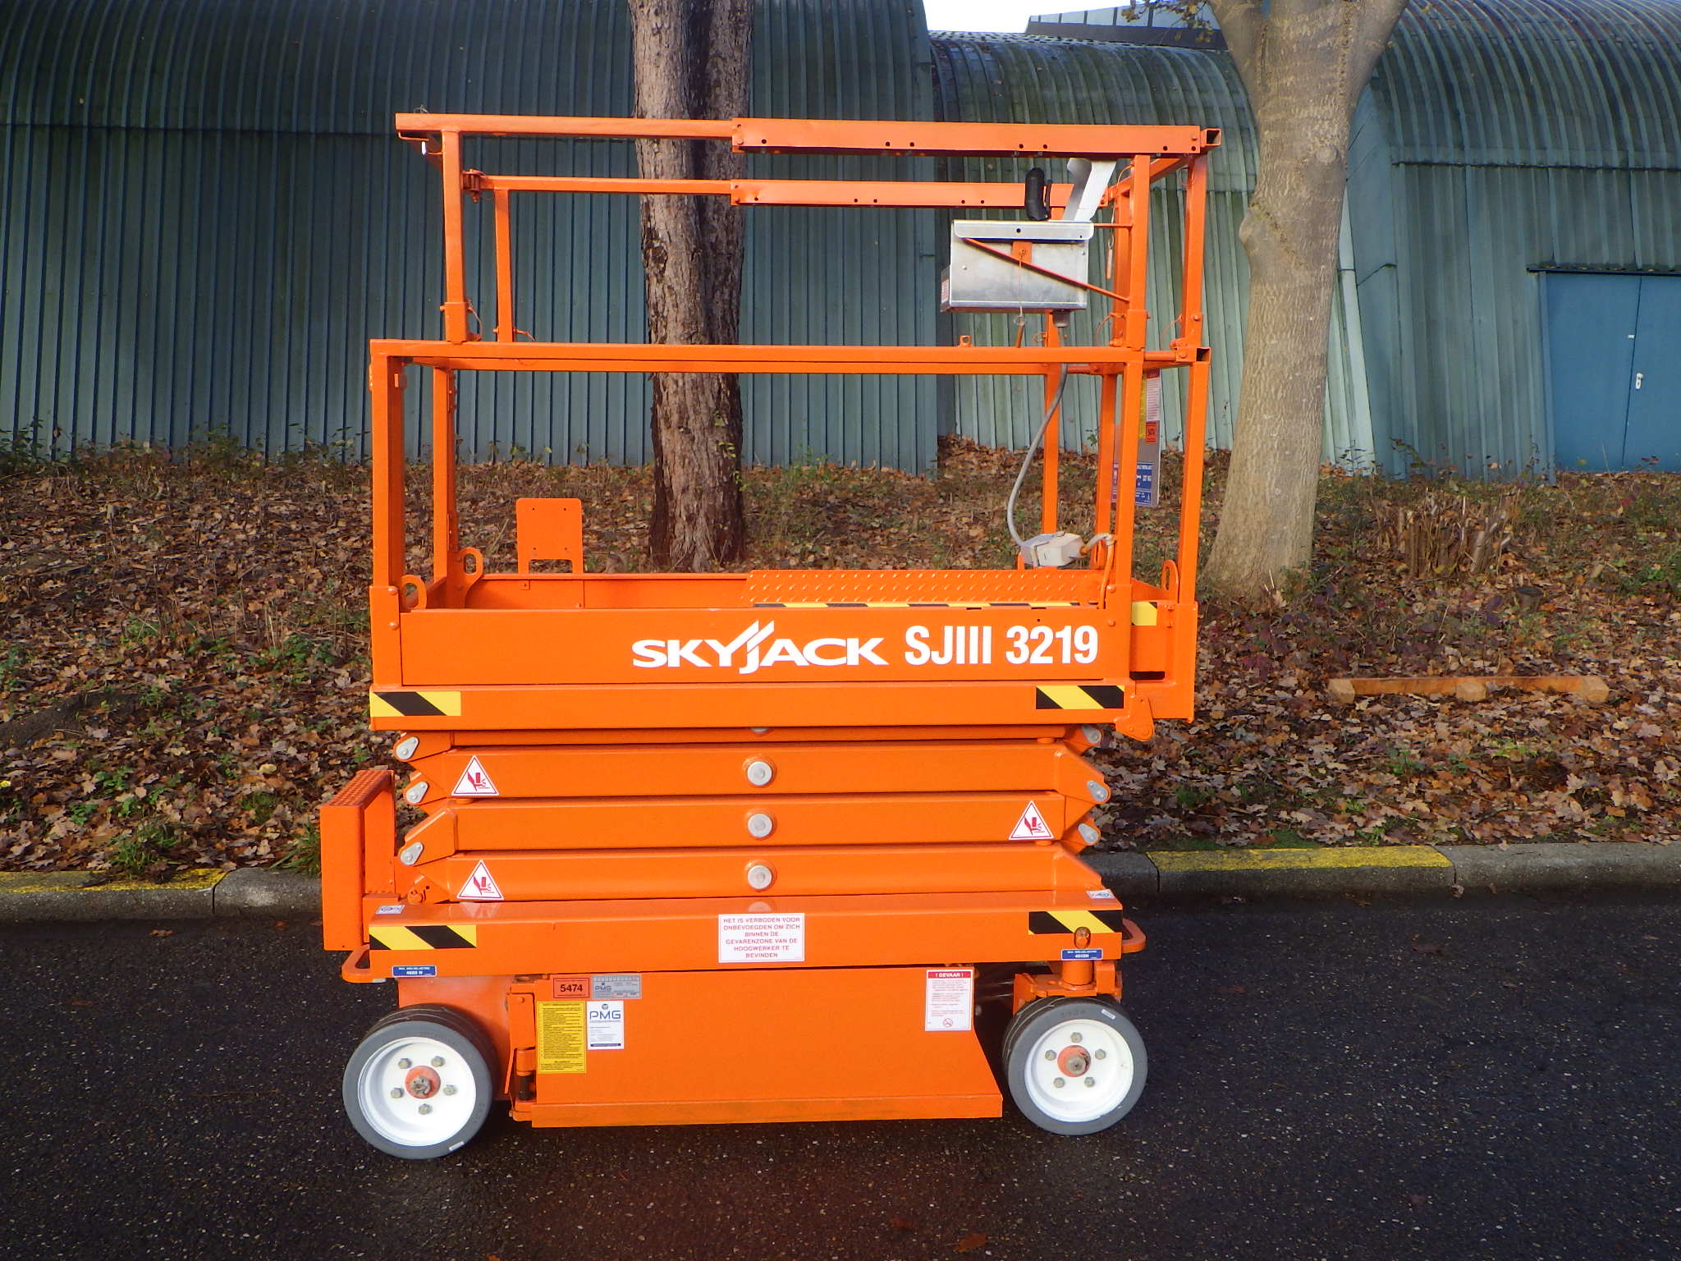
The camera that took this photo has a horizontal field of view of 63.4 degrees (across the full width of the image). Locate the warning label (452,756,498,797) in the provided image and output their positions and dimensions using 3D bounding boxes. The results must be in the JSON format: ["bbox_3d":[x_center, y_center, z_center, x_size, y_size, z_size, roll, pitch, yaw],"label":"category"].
[{"bbox_3d":[-0.767,0.306,2.853,0.096,0.087,0.002,0,9,-4],"label":"warning label"}]

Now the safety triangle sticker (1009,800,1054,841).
[{"bbox_3d":[0.417,0.414,2.957,0.100,0.088,0.002,0,9,-4],"label":"safety triangle sticker"}]

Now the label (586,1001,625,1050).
[{"bbox_3d":[-0.493,0.833,2.866,0.077,0.110,0.002,0,9,-4],"label":"label"}]

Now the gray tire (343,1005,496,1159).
[{"bbox_3d":[-0.885,0.954,2.890,0.306,0.306,0.100,0,9,-4],"label":"gray tire"}]

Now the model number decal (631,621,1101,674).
[{"bbox_3d":[0.058,0.035,2.800,0.965,0.110,0.002,0,9,-4],"label":"model number decal"}]

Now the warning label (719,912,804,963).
[{"bbox_3d":[-0.164,0.645,2.849,0.182,0.107,0.002,0,9,-4],"label":"warning label"}]

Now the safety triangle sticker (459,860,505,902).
[{"bbox_3d":[-0.765,0.530,2.888,0.098,0.088,0.002,0,9,-4],"label":"safety triangle sticker"}]

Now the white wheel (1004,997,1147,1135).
[{"bbox_3d":[0.514,0.947,3.002,0.306,0.306,0.100,0,9,-4],"label":"white wheel"}]

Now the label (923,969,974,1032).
[{"bbox_3d":[0.233,0.793,2.913,0.101,0.138,0.002,0,9,-4],"label":"label"}]

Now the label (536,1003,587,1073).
[{"bbox_3d":[-0.586,0.858,2.863,0.103,0.164,0.002,0,9,-4],"label":"label"}]

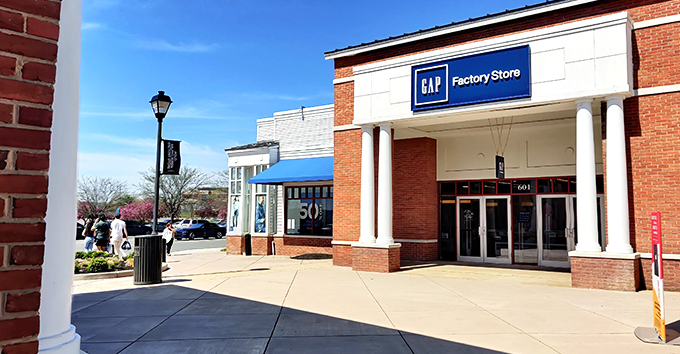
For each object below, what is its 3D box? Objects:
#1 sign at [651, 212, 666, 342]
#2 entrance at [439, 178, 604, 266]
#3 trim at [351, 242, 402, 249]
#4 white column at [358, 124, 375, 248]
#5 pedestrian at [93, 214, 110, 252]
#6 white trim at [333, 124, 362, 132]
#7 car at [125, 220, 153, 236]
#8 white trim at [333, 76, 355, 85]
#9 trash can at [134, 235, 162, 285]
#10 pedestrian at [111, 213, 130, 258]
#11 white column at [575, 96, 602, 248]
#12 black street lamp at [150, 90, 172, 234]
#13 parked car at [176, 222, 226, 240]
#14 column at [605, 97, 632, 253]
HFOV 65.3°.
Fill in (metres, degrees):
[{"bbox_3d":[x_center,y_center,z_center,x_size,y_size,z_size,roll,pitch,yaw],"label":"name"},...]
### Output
[{"bbox_3d":[4.077,1.242,6.786,0.050,1.545,0.895,-2,-5,26],"label":"sign"},{"bbox_3d":[5.785,1.413,16.774,5.840,2.720,0.250,-3,-6,36],"label":"entrance"},{"bbox_3d":[1.029,1.962,15.039,1.263,0.085,0.640,-3,-6,37],"label":"trim"},{"bbox_3d":[0.805,0.196,15.362,0.470,3.483,0.470,1,-5,0],"label":"white column"},{"bbox_3d":[-8.705,2.195,19.400,0.580,1.680,0.420,3,-5,-30],"label":"pedestrian"},{"bbox_3d":[0.261,-1.540,16.595,1.128,0.130,0.100,-3,-6,37],"label":"white trim"},{"bbox_3d":[-18.386,4.466,46.000,1.850,1.450,4.600,-2,-5,30],"label":"car"},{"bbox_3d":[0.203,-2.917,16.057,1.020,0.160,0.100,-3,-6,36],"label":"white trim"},{"bbox_3d":[-4.263,1.844,11.817,0.570,1.030,0.570,3,-5,-29],"label":"trash can"},{"bbox_3d":[-8.083,2.200,19.400,0.600,1.730,0.480,3,-5,-30],"label":"pedestrian"},{"bbox_3d":[5.362,-0.022,11.502,0.500,3.300,0.500,-3,-6,36],"label":"white column"},{"bbox_3d":[-5.180,0.036,15.112,0.440,5.083,0.440,-3,-6,37],"label":"black street lamp"},{"bbox_3d":[-11.985,4.697,45.800,1.850,1.450,4.800,-3,-6,36],"label":"parked car"},{"bbox_3d":[5.852,-0.047,11.140,0.500,3.300,0.500,-3,-6,36],"label":"column"}]

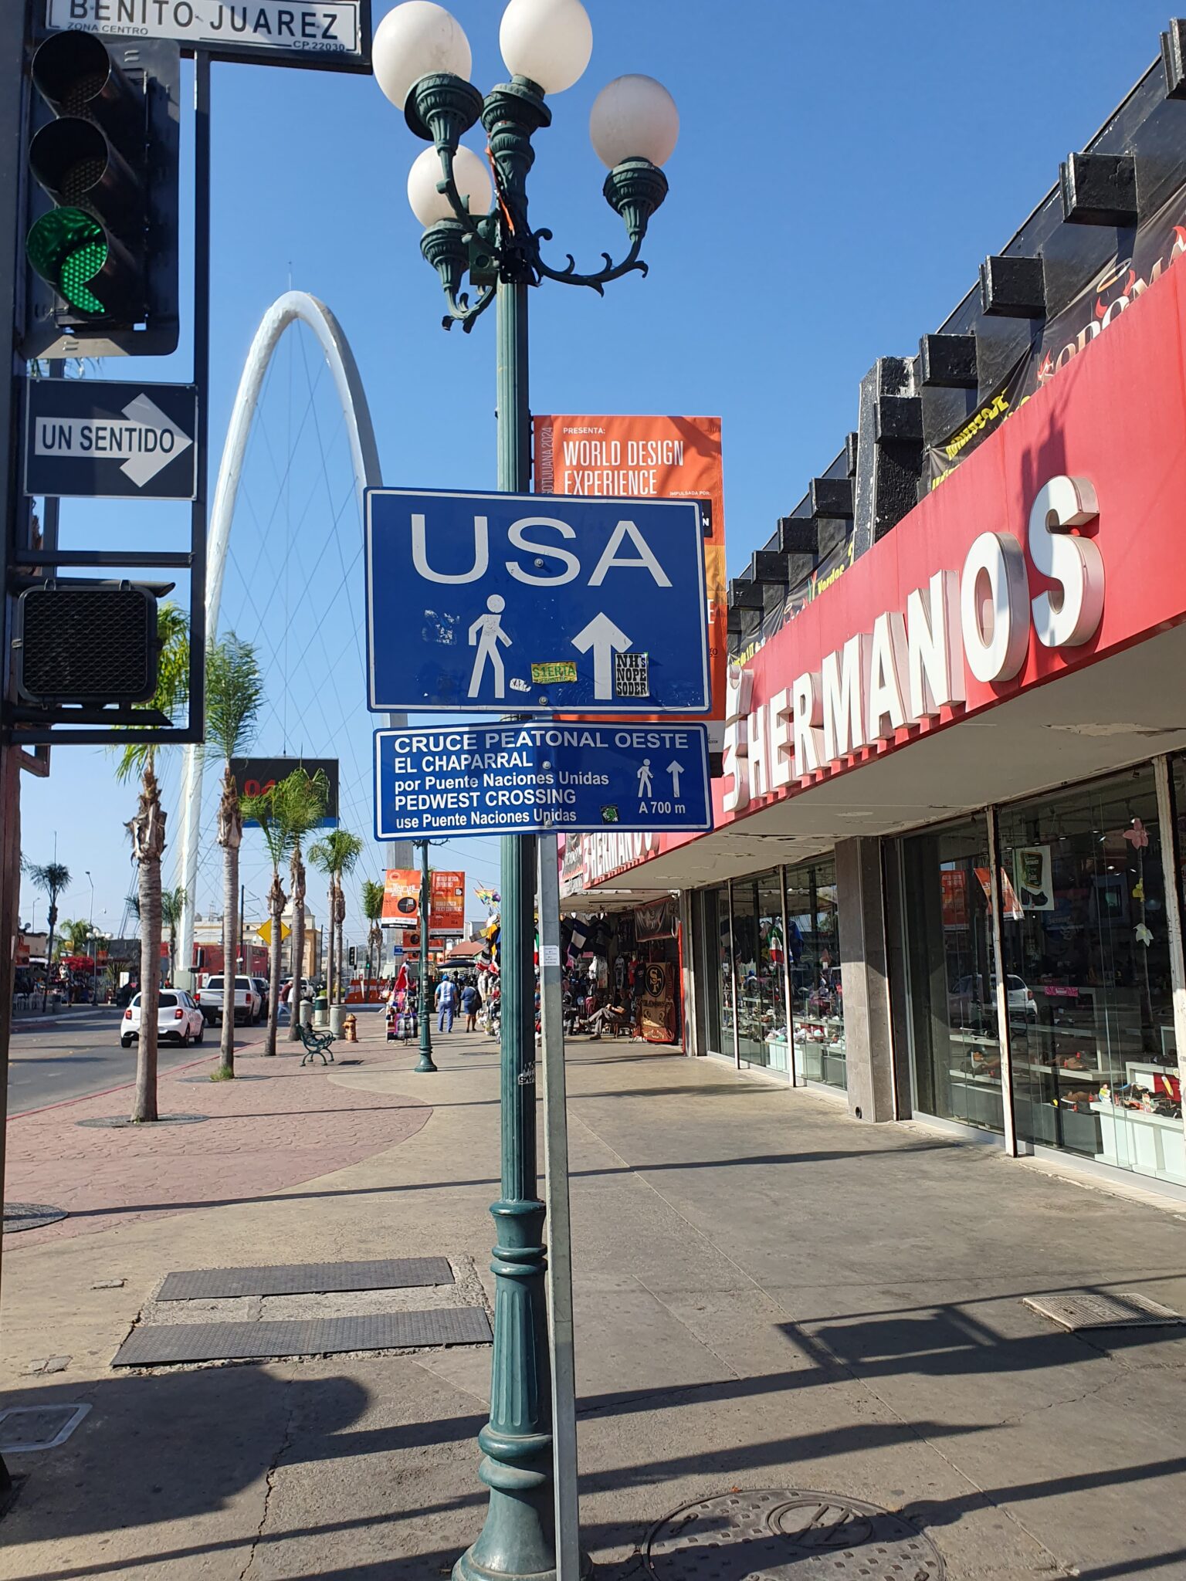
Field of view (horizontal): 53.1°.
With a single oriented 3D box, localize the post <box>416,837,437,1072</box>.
[{"bbox_3d":[-2.778,2.259,19.799,0.950,4.720,0.950,0,-9,-8],"label":"post"}]

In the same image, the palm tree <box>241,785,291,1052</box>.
[{"bbox_3d":[-6.571,2.603,24.185,1.150,5.500,1.150,0,-9,-8],"label":"palm tree"}]

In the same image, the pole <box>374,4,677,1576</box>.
[{"bbox_3d":[-0.185,-0.242,3.492,0.970,4.720,0.970,0,-9,-8],"label":"pole"}]

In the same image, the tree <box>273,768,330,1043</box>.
[{"bbox_3d":[-7.370,2.833,29.924,1.350,6.800,1.350,0,-9,-8],"label":"tree"}]

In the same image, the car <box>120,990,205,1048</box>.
[{"bbox_3d":[-11.496,6.089,32.153,1.680,1.520,3.800,0,-9,-9],"label":"car"}]

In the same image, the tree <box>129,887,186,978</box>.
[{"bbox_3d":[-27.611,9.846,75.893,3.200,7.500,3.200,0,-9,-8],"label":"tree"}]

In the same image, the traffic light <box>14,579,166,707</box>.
[{"bbox_3d":[-1.804,-0.508,4.299,0.510,0.460,0.220,-1,-9,-5],"label":"traffic light"}]

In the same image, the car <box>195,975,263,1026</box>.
[{"bbox_3d":[-14.140,8.095,46.424,2.000,1.900,5.600,0,-9,-12],"label":"car"}]

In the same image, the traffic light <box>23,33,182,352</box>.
[{"bbox_3d":[-1.827,-2.200,4.420,0.600,1.320,0.450,-1,-9,-1],"label":"traffic light"}]

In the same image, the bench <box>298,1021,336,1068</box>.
[{"bbox_3d":[-4.994,4.595,21.735,0.620,0.780,1.450,0,-9,-8],"label":"bench"}]

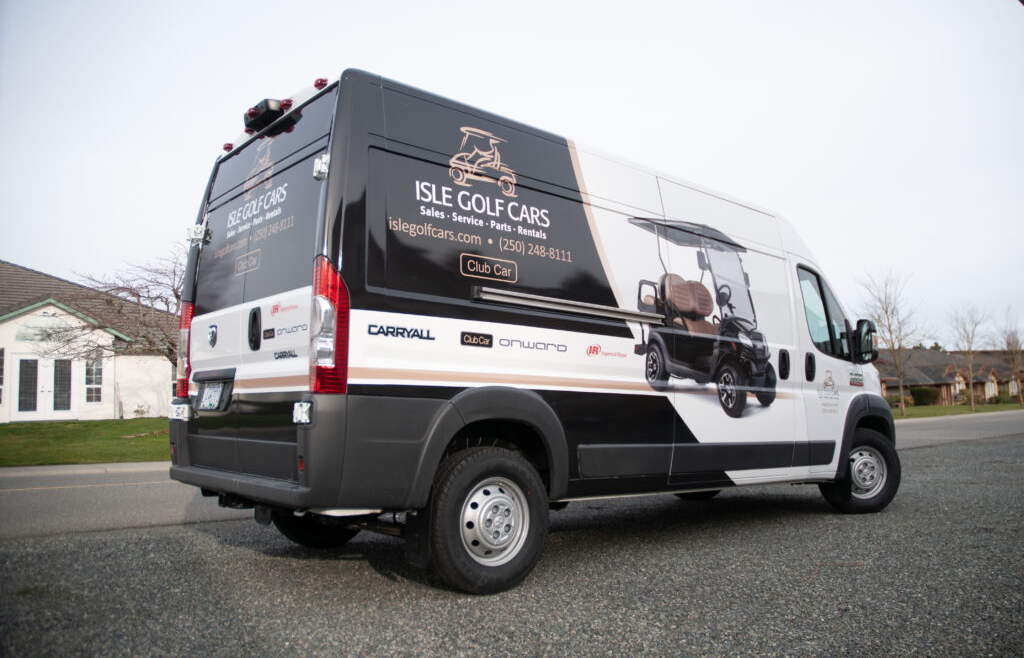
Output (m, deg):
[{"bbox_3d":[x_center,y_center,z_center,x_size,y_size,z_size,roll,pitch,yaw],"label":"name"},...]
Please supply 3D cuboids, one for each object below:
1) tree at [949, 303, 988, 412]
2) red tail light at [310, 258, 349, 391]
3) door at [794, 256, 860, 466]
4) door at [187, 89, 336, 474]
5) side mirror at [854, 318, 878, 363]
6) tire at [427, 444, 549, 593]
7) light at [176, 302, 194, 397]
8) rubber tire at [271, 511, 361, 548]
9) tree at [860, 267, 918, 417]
[{"bbox_3d":[28.271,1.765,47.500,2.600,6.789,2.600,-1,-6,0],"label":"tree"},{"bbox_3d":[-0.823,-0.024,3.413,0.150,0.610,0.180,4,-7,-40],"label":"red tail light"},{"bbox_3d":[2.546,0.282,6.220,1.060,1.690,0.220,4,-7,-40],"label":"door"},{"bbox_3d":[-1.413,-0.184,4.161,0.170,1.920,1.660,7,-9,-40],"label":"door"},{"bbox_3d":[2.898,0.106,6.267,0.155,0.370,0.220,4,-7,-40],"label":"side mirror"},{"bbox_3d":[-0.130,0.979,3.943,0.740,0.735,0.230,4,-7,-40],"label":"tire"},{"bbox_3d":[-2.027,0.132,4.836,0.150,0.610,0.180,4,-7,-40],"label":"light"},{"bbox_3d":[-1.283,1.127,5.305,0.740,0.735,0.230,4,-7,-40],"label":"rubber tire"},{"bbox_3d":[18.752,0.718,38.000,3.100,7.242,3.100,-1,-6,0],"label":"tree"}]

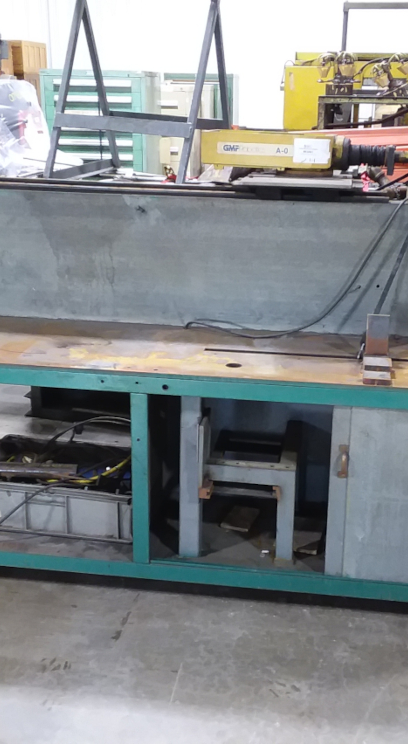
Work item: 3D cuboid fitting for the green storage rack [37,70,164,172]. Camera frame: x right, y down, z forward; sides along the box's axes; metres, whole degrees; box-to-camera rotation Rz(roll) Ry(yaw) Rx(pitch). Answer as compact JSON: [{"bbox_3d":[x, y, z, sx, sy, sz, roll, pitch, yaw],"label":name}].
[{"bbox_3d":[-0.742,-1.447,6.268,0.703,1.520,0.700,3,18,7],"label":"green storage rack"}]

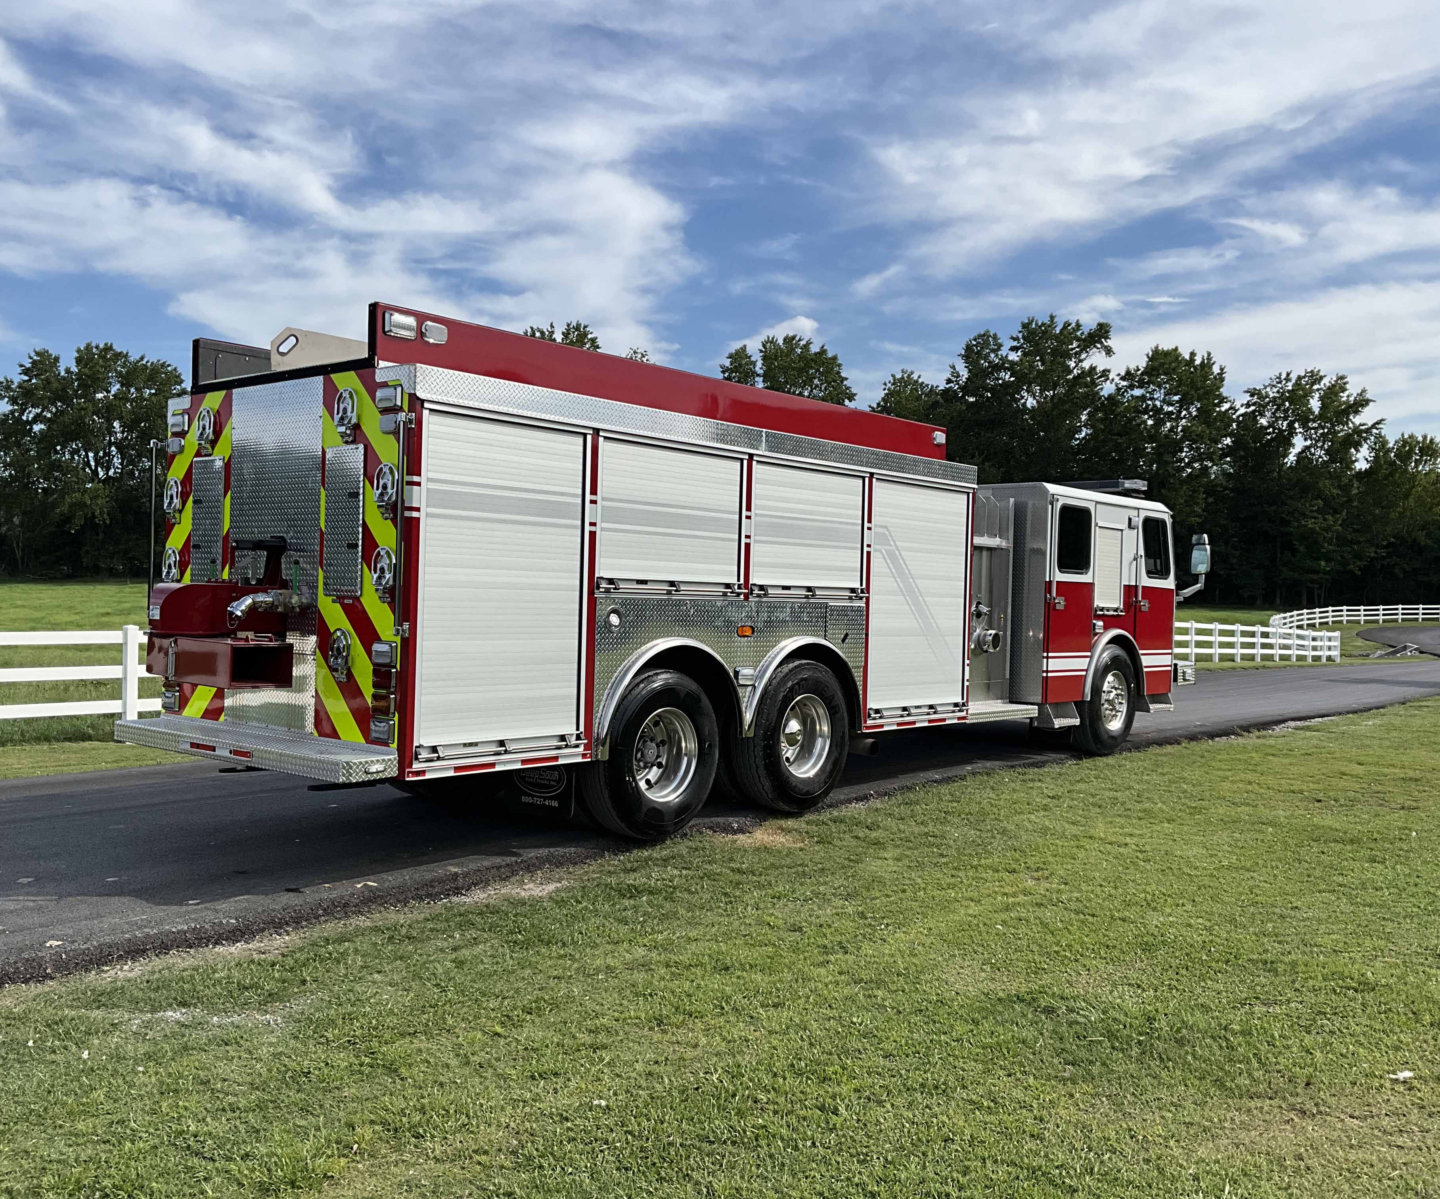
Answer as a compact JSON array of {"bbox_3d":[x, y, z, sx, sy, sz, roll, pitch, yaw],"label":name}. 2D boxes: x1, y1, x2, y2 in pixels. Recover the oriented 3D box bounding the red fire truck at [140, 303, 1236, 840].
[{"bbox_3d":[0.845,0.007,11.537,2.600,2.980,11.060,1,0,40],"label":"red fire truck"}]

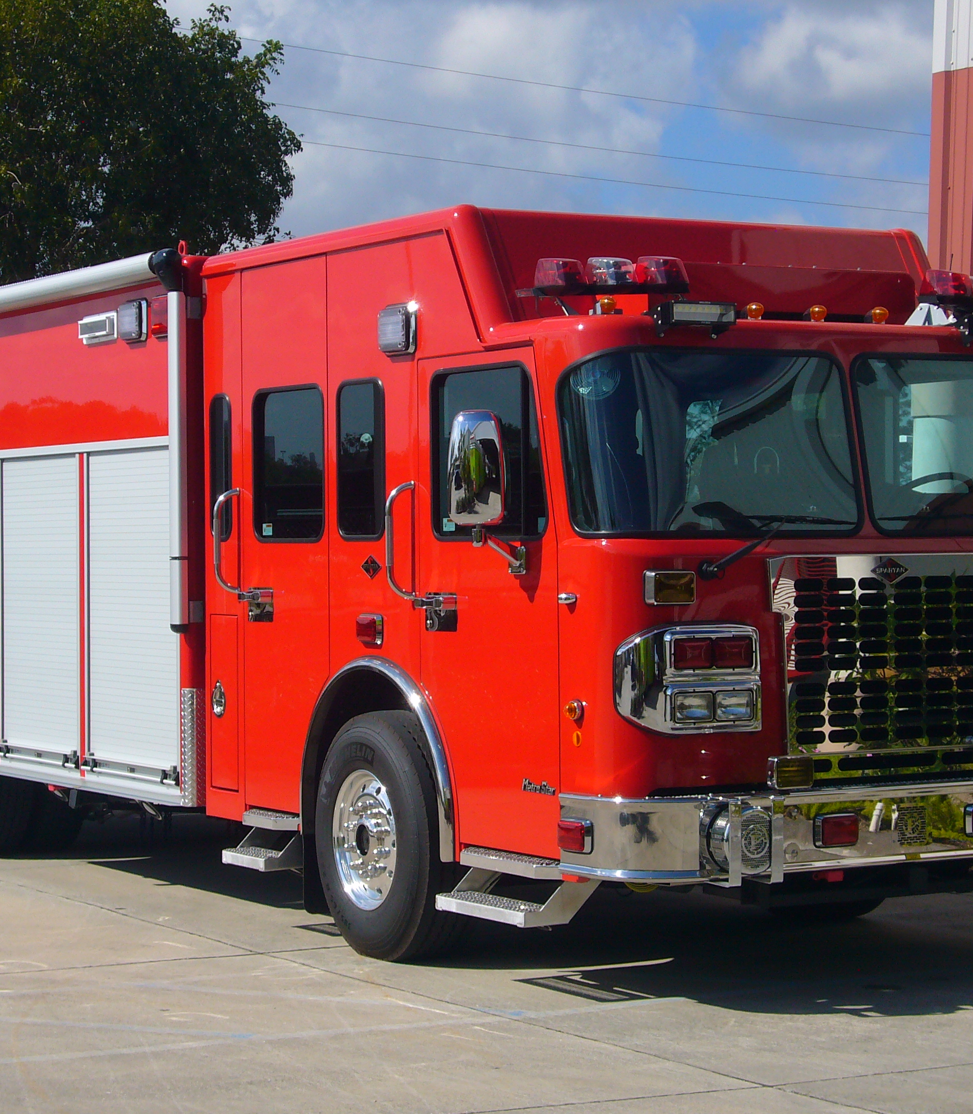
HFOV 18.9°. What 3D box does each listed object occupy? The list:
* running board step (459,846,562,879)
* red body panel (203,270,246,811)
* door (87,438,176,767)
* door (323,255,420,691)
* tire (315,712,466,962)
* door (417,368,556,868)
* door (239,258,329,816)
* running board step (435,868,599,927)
[{"bbox_3d":[0.157,1.216,11.491,0.225,0.046,0.670,-1,0,-30],"label":"running board step"},{"bbox_3d":[-1.180,-0.058,13.644,0.090,2.560,0.440,-1,0,-30],"label":"red body panel"},{"bbox_3d":[-1.736,0.245,14.403,0.060,1.596,1.167,-1,0,-30],"label":"door"},{"bbox_3d":[-0.448,-0.375,12.202,0.090,1.864,0.816,-1,0,-30],"label":"door"},{"bbox_3d":[-0.410,1.189,12.415,0.290,1.050,1.050,-1,0,-30],"label":"tire"},{"bbox_3d":[0.038,0.168,11.553,0.090,1.963,1.080,-1,0,-30],"label":"door"},{"bbox_3d":[-0.860,-0.090,12.917,0.090,2.430,0.857,-1,0,-30],"label":"door"},{"bbox_3d":[0.118,1.318,11.405,0.340,0.163,0.680,-1,0,-30],"label":"running board step"}]

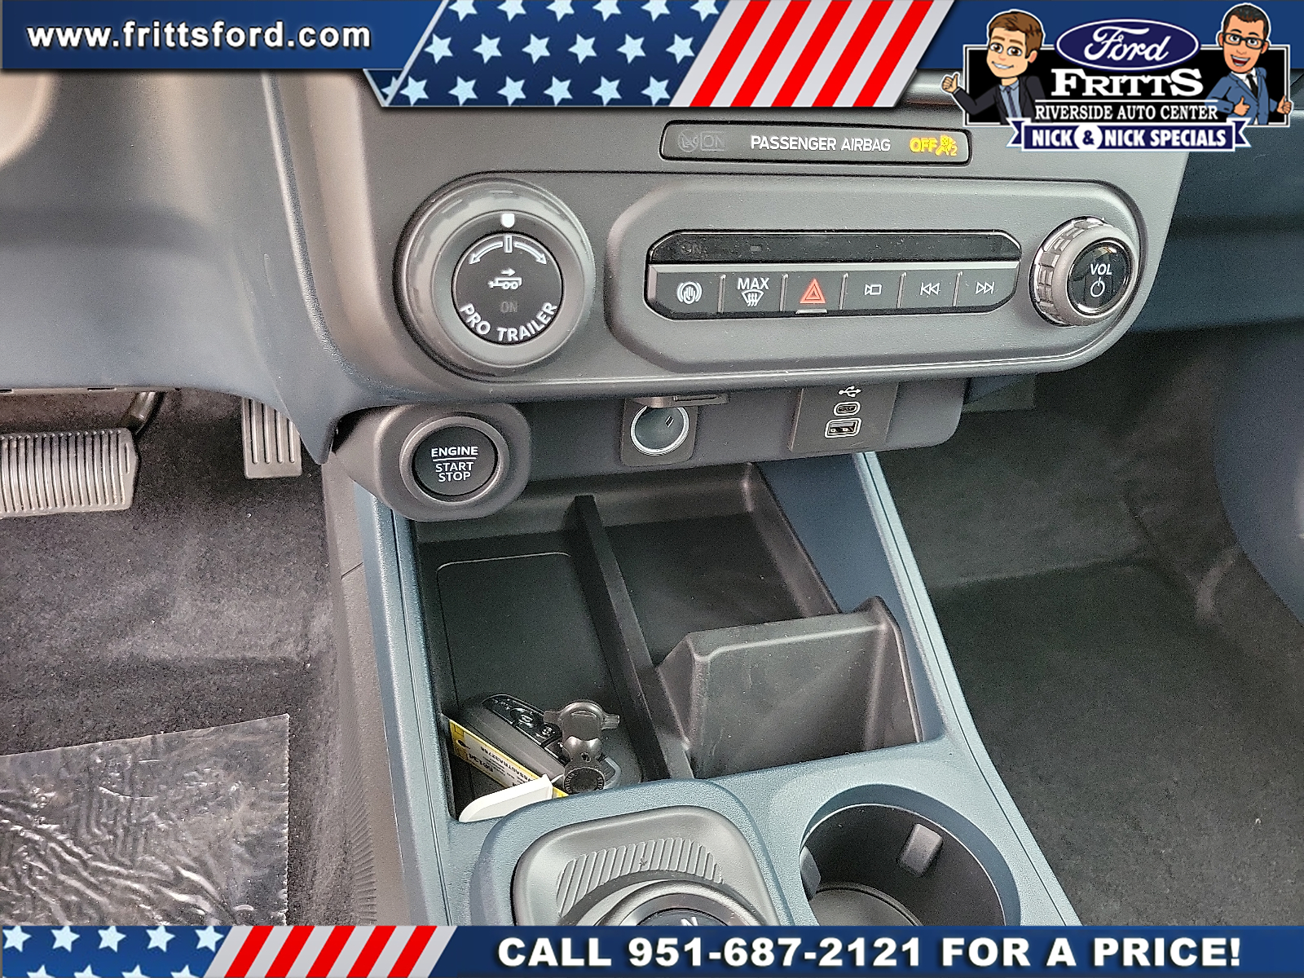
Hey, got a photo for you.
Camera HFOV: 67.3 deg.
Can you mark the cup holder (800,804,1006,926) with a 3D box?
[{"bbox_3d":[0.093,0.180,0.397,0.086,0.070,0.086,-5,41,-18],"label":"cup holder"}]

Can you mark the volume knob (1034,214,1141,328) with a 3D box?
[{"bbox_3d":[0.188,-0.092,0.421,0.044,0.044,0.018,-5,20,-17],"label":"volume knob"}]

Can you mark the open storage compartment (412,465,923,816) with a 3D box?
[{"bbox_3d":[-0.003,0.056,0.502,0.218,0.082,0.195,-5,39,-17],"label":"open storage compartment"}]

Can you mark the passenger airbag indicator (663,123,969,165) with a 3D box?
[{"bbox_3d":[0.065,-0.132,0.377,0.131,0.013,0.008,-5,20,-17],"label":"passenger airbag indicator"}]

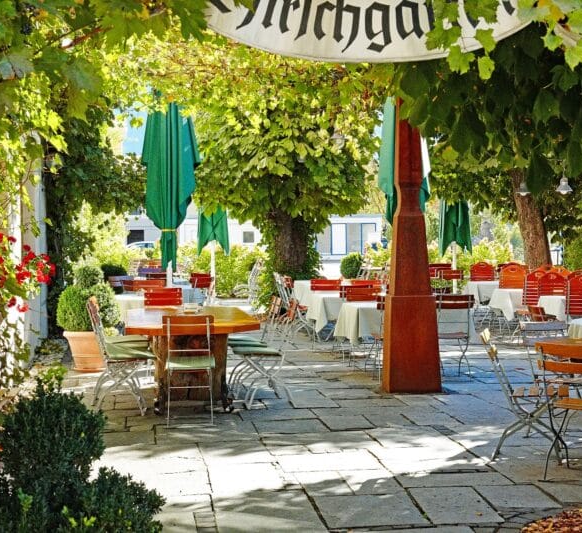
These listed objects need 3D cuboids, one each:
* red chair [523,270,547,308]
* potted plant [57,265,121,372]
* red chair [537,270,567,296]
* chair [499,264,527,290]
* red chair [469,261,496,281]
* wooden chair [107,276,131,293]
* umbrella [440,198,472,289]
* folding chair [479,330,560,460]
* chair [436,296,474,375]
[{"bbox_3d":[2.911,0.540,13.838,0.460,0.970,0.560,-2,3,-24],"label":"red chair"},{"bbox_3d":[-2.280,0.574,12.582,0.720,1.190,0.720,0,2,0],"label":"potted plant"},{"bbox_3d":[3.253,0.592,13.620,0.430,1.040,0.570,0,2,0],"label":"red chair"},{"bbox_3d":[3.417,0.510,16.680,0.450,1.000,0.550,0,2,-8],"label":"chair"},{"bbox_3d":[3.207,0.452,18.178,0.450,1.000,0.550,0,2,-8],"label":"red chair"},{"bbox_3d":[-2.380,0.596,15.974,0.430,0.880,0.520,-1,2,-23],"label":"wooden chair"},{"bbox_3d":[3.018,-0.661,20.492,0.650,3.100,0.650,0,2,0],"label":"umbrella"},{"bbox_3d":[1.670,0.910,7.901,0.570,0.880,0.460,1,2,15],"label":"folding chair"},{"bbox_3d":[1.664,0.718,11.372,0.440,0.870,0.550,-1,2,2],"label":"chair"}]

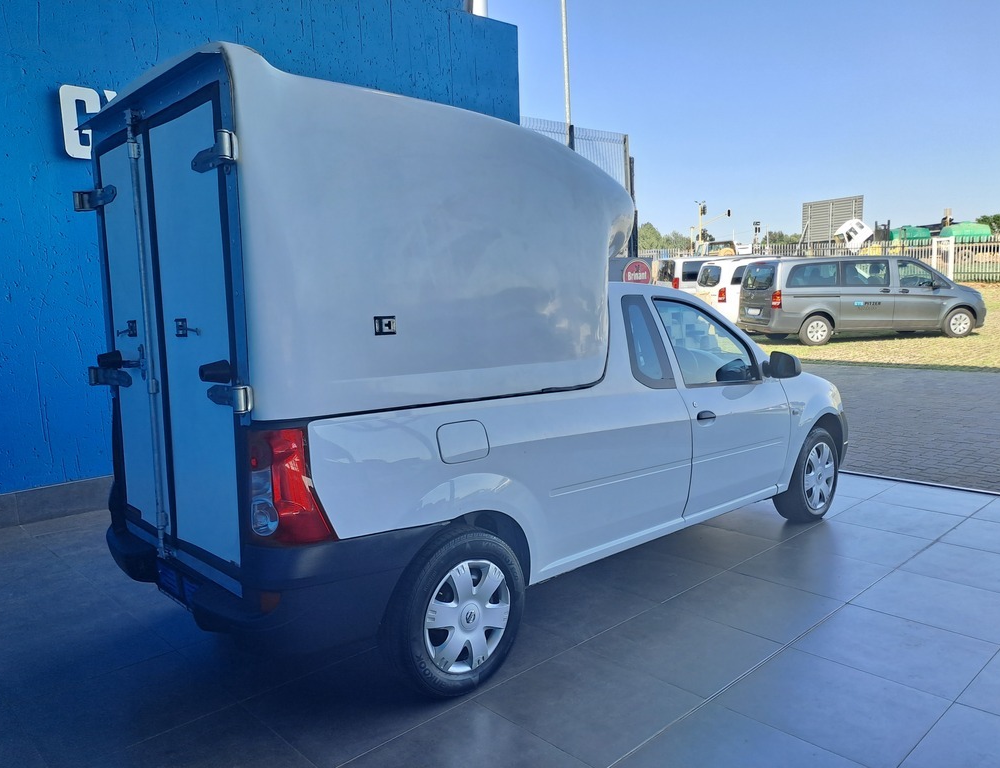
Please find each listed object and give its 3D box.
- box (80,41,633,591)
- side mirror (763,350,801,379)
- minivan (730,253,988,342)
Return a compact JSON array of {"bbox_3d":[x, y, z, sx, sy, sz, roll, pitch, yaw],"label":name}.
[{"bbox_3d":[-0.460,-0.305,3.395,2.170,1.690,1.430,-7,9,-43],"label":"box"},{"bbox_3d":[1.562,-0.108,4.072,0.115,0.150,0.205,-7,9,-43],"label":"side mirror"},{"bbox_3d":[8.179,-1.921,16.696,5.140,1.910,1.950,-2,6,-4],"label":"minivan"}]

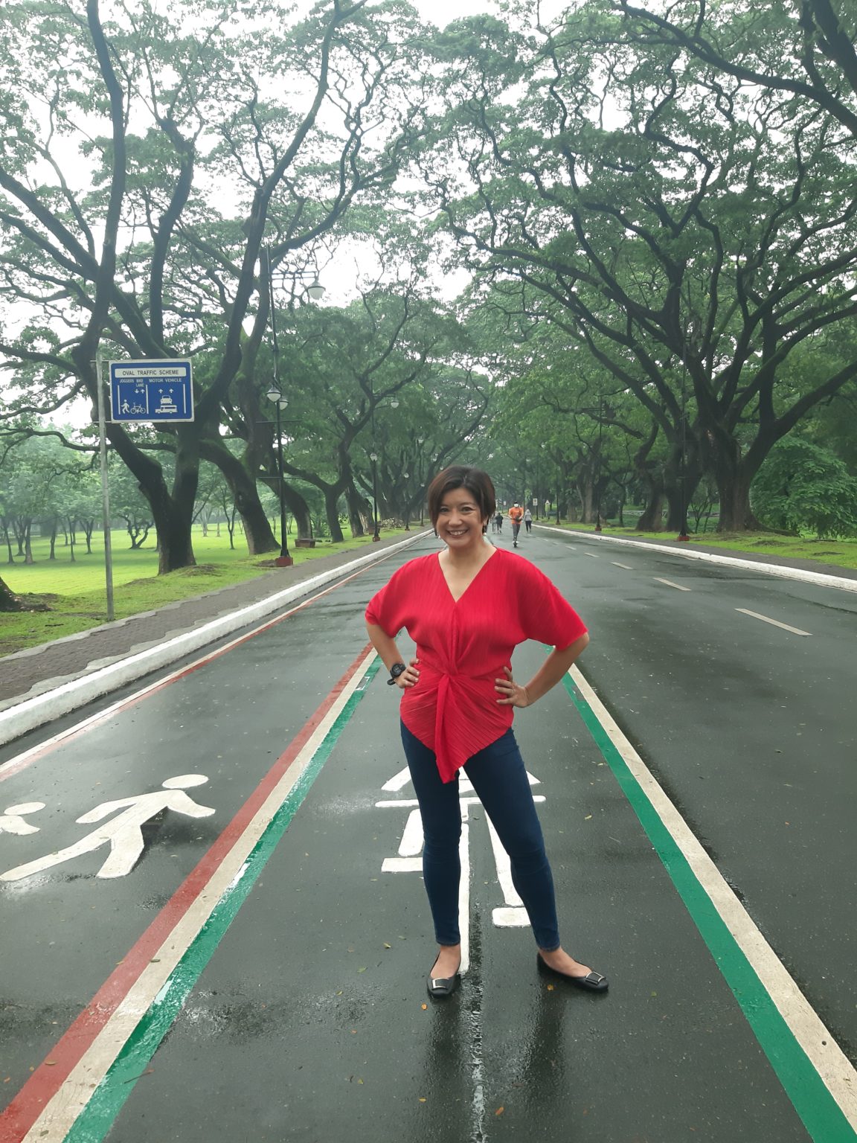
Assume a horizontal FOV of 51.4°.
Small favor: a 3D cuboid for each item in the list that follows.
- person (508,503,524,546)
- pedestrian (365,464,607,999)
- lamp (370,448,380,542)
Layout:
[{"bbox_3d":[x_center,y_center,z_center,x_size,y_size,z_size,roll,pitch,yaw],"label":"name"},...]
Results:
[{"bbox_3d":[3.500,-1.870,35.500,0.630,1.750,0.450,-1,4,3],"label":"person"},{"bbox_3d":[0.175,0.468,2.710,0.700,1.570,0.400,-1,4,7],"label":"pedestrian"},{"bbox_3d":[-2.500,-3.530,41.600,0.460,4.250,0.460,-1,4,3],"label":"lamp"}]

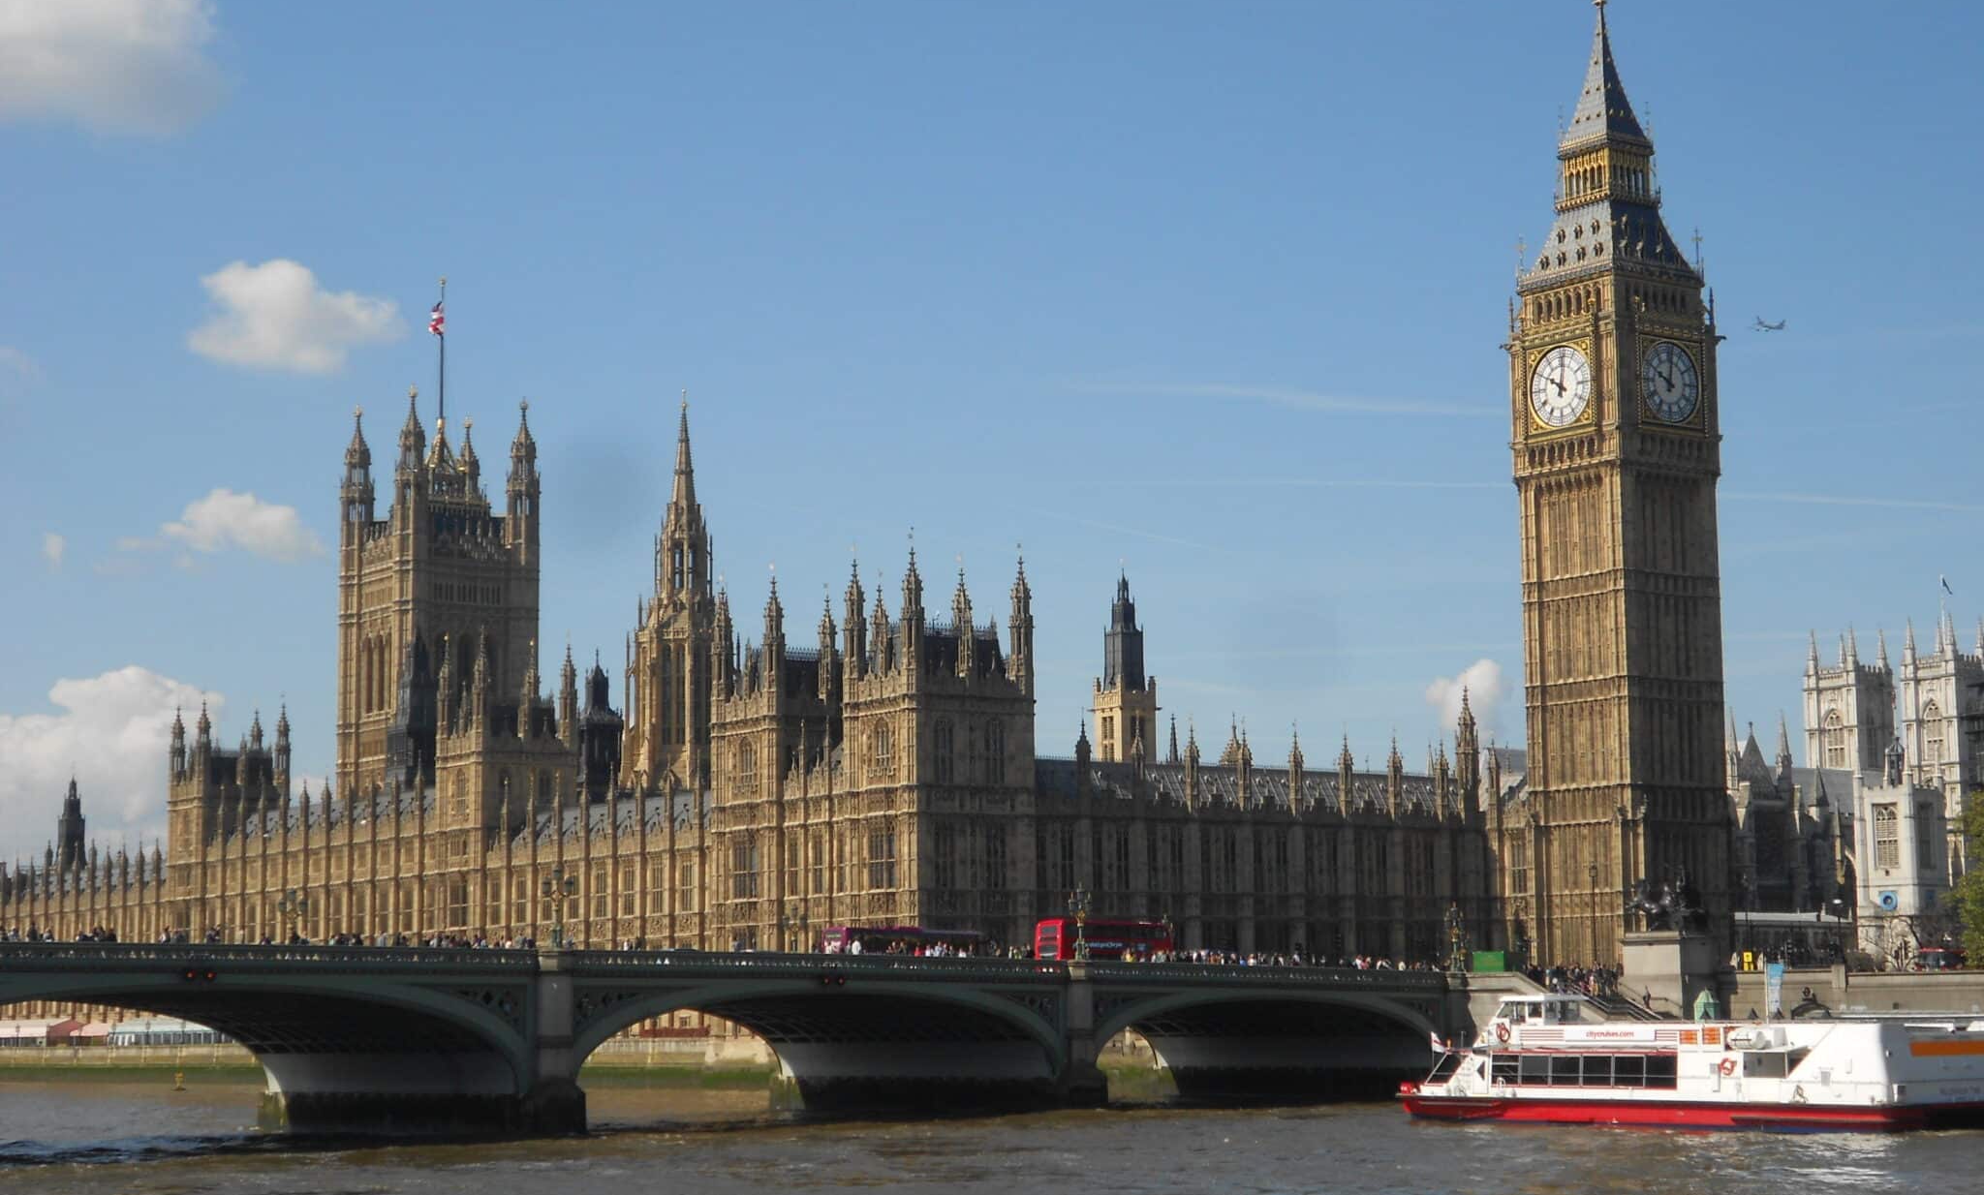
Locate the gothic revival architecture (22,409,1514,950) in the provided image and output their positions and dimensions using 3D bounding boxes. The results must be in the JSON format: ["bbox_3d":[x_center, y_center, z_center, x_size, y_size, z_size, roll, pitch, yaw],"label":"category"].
[{"bbox_3d":[-43.860,2.422,393.254,93.000,98.000,268.000,4,-9,-35],"label":"gothic revival architecture"}]

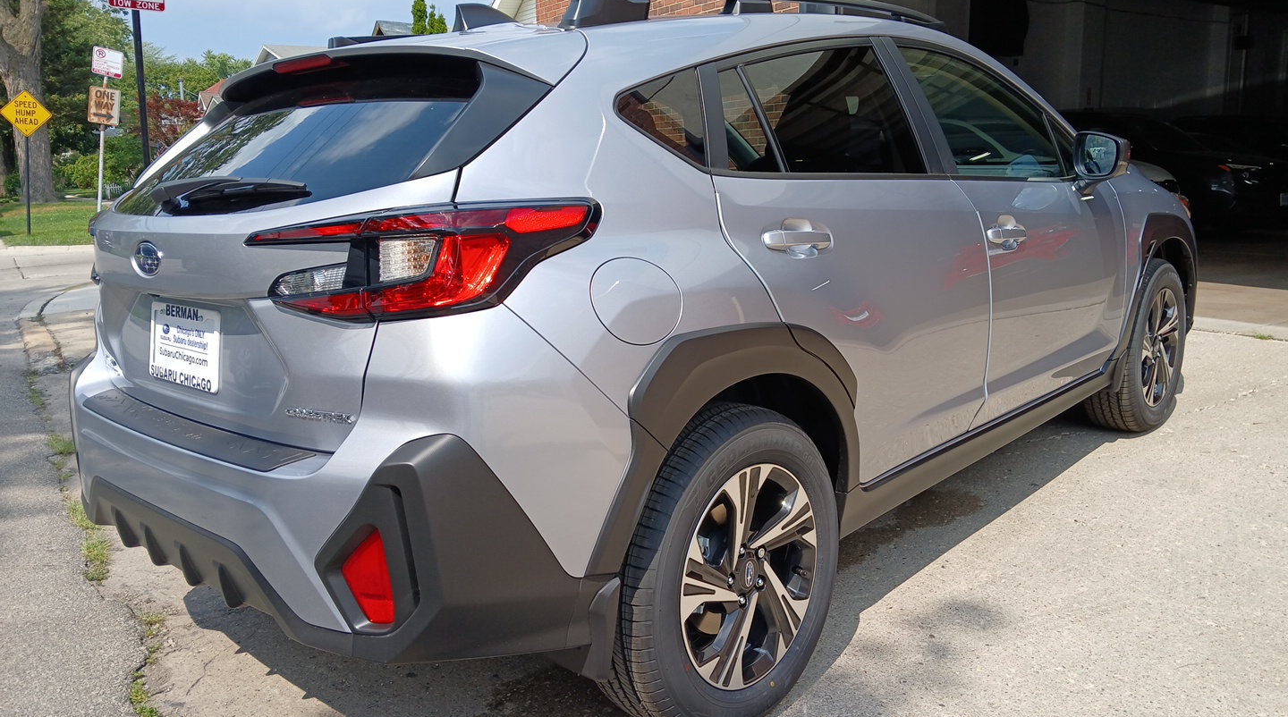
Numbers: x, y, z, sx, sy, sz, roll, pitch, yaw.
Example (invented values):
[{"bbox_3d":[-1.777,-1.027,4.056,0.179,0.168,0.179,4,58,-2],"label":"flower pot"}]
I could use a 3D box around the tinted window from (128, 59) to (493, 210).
[{"bbox_3d":[-0.801,-0.455,2.077,1.250,0.440,0.080,6,-31,43],"label":"tinted window"}]

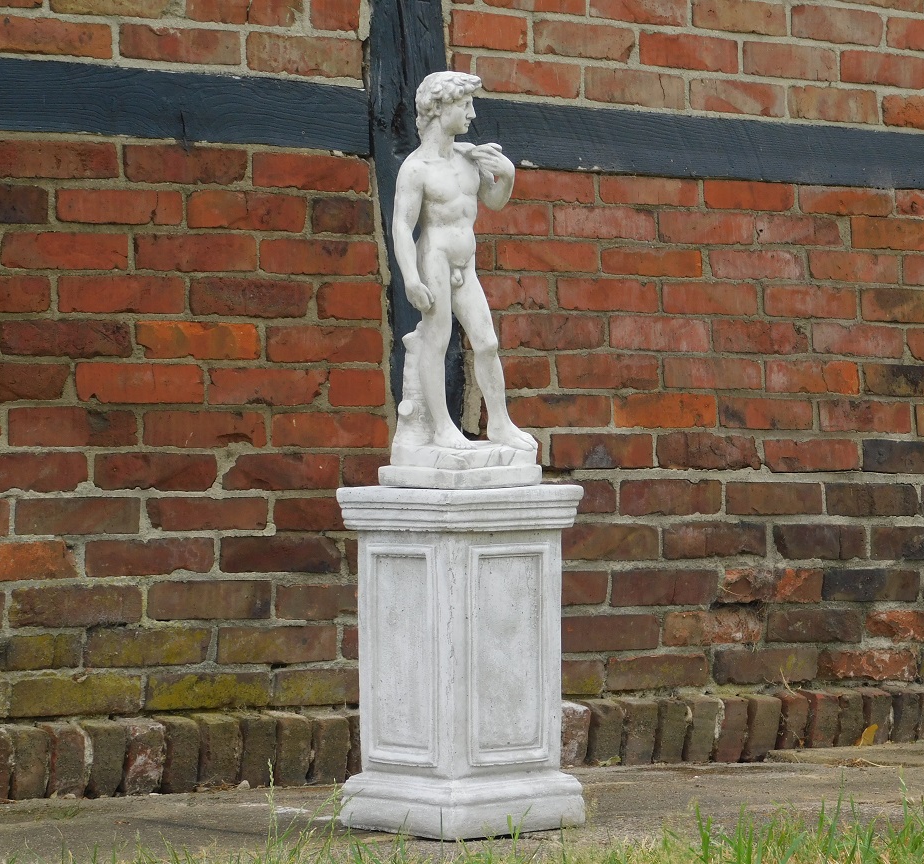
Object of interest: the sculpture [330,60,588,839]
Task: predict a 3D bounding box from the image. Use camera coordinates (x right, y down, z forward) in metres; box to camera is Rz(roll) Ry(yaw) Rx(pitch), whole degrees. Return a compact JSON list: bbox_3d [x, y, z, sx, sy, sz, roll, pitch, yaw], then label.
[{"bbox_3d":[-0.001,0.026,7.050,0.280,1.195,0.280,0,0,-41],"label":"sculpture"}]

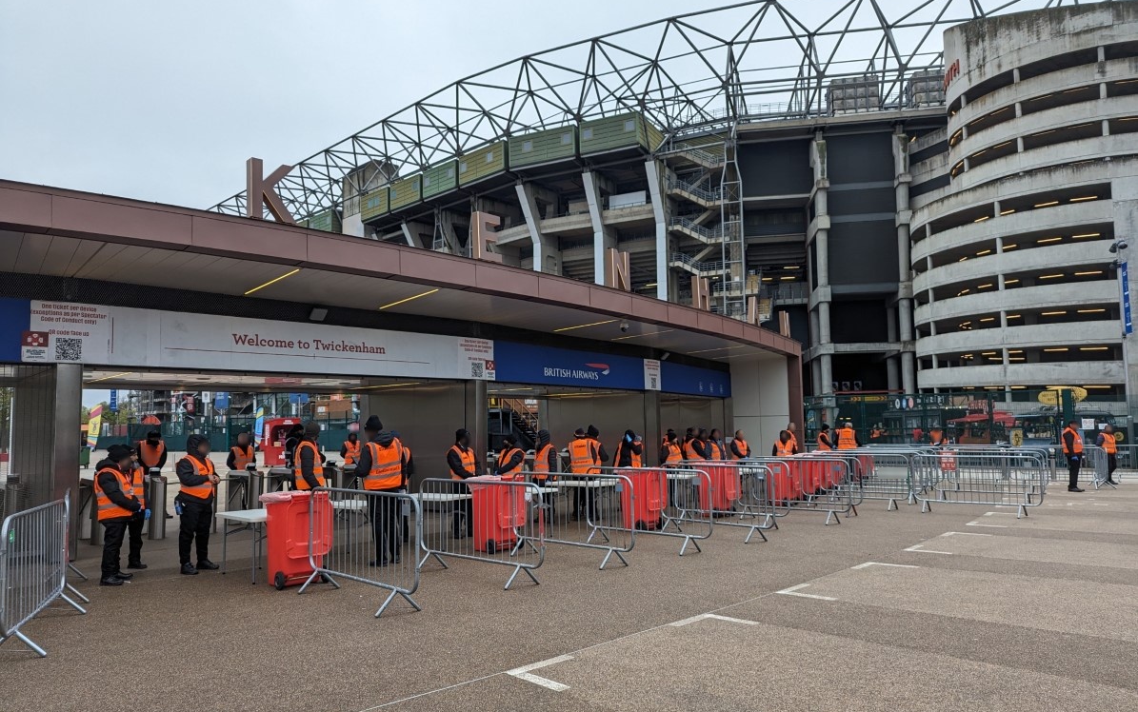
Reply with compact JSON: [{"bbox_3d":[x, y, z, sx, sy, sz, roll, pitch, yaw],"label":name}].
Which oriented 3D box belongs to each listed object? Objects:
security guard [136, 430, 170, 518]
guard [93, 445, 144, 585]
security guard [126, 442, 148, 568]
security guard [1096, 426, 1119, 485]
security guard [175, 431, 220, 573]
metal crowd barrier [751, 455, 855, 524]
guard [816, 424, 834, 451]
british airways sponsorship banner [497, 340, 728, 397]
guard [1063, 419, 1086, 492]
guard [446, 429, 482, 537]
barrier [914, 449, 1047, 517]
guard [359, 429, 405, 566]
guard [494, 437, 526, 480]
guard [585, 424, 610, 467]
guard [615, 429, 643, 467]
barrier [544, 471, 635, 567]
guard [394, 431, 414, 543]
[{"bbox_3d":[-8.706,2.462,16.519,0.580,1.790,0.380,2,-6,-30],"label":"security guard"},{"bbox_3d":[-5.301,1.833,9.281,0.460,1.610,0.460,-1,-5,0],"label":"guard"},{"bbox_3d":[-5.645,1.943,10.343,0.380,1.630,0.520,-3,-5,17],"label":"security guard"},{"bbox_3d":[15.116,2.769,22.200,0.540,1.690,0.380,1,-6,-21],"label":"security guard"},{"bbox_3d":[-4.635,1.844,9.946,0.400,1.700,0.540,-3,-5,17],"label":"security guard"},{"bbox_3d":[4.030,2.430,14.260,2.260,1.100,0.460,-6,-7,44],"label":"metal crowd barrier"},{"bbox_3d":[7.429,2.854,22.880,0.450,1.730,0.480,-3,-6,18],"label":"guard"},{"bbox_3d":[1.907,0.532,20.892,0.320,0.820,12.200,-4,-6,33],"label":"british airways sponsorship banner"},{"bbox_3d":[13.154,2.600,20.556,0.420,1.790,0.500,-5,-7,37],"label":"guard"},{"bbox_3d":[-1.697,2.067,12.803,0.400,1.730,0.520,-5,-7,41],"label":"guard"},{"bbox_3d":[7.777,2.490,15.195,2.300,1.116,0.480,-6,-7,42],"label":"barrier"},{"bbox_3d":[-2.483,1.771,10.459,0.580,1.890,0.420,3,-7,-37],"label":"guard"},{"bbox_3d":[-1.013,2.235,13.875,0.420,1.620,0.500,4,-7,-44],"label":"guard"},{"bbox_3d":[0.528,2.229,15.097,0.520,1.790,0.400,-2,-6,18],"label":"guard"},{"bbox_3d":[1.242,2.407,16.621,0.550,1.710,0.400,-1,-5,6],"label":"guard"},{"bbox_3d":[0.000,2.090,10.210,0.460,1.100,2.300,4,-7,-43],"label":"barrier"},{"bbox_3d":[-2.626,2.022,12.171,0.520,1.720,0.380,1,-6,-18],"label":"guard"}]

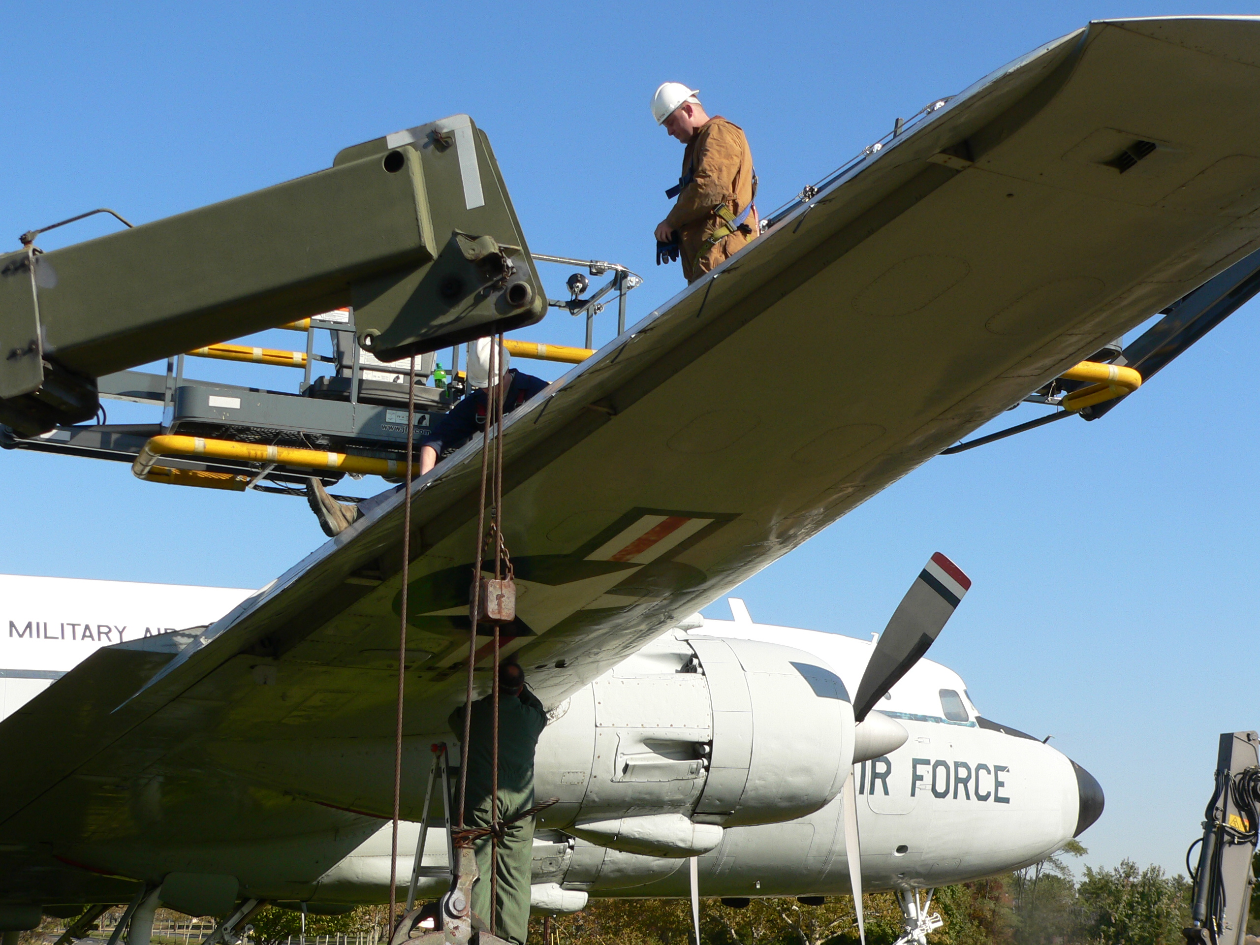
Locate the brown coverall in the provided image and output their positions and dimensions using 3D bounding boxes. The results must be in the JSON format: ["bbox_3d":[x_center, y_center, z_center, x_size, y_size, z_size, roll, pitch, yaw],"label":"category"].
[{"bbox_3d":[0.409,-1.057,9.308,0.480,1.480,0.560,-2,-13,6],"label":"brown coverall"}]

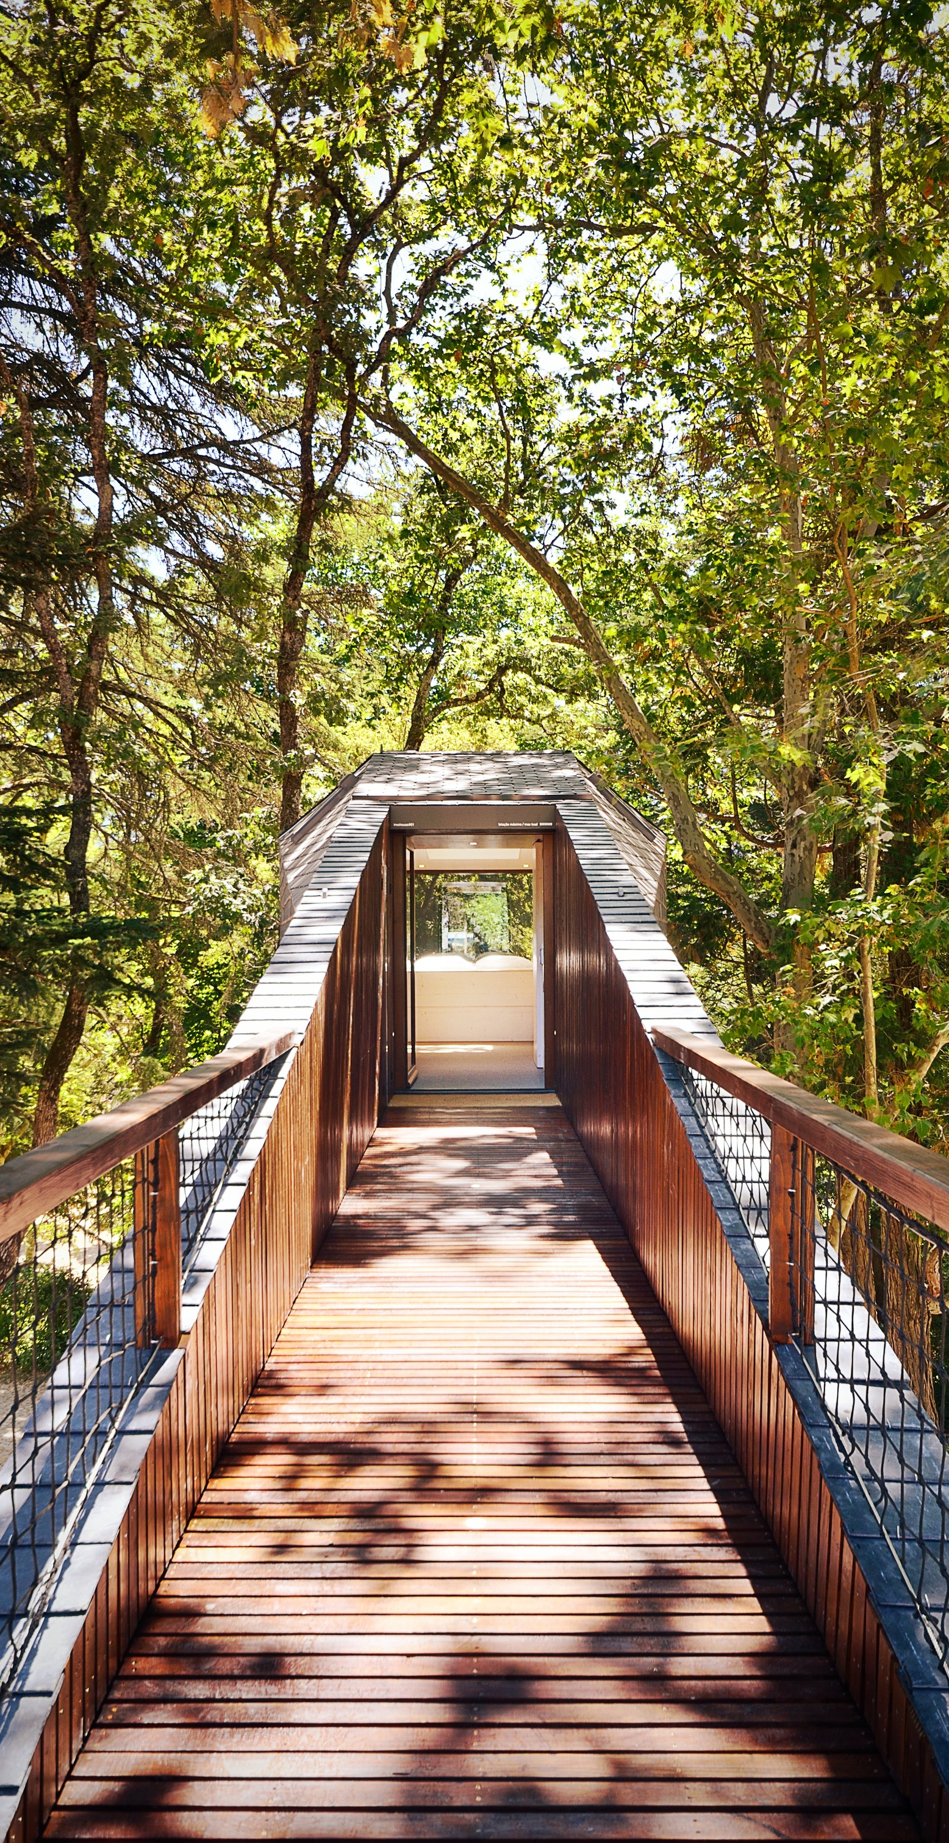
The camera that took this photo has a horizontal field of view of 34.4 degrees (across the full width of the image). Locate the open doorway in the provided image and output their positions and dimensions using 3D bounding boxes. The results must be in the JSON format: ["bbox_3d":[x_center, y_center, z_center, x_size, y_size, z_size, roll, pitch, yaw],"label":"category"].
[{"bbox_3d":[0.012,0.346,12.700,1.170,2.120,0.200,0,0,0],"label":"open doorway"}]

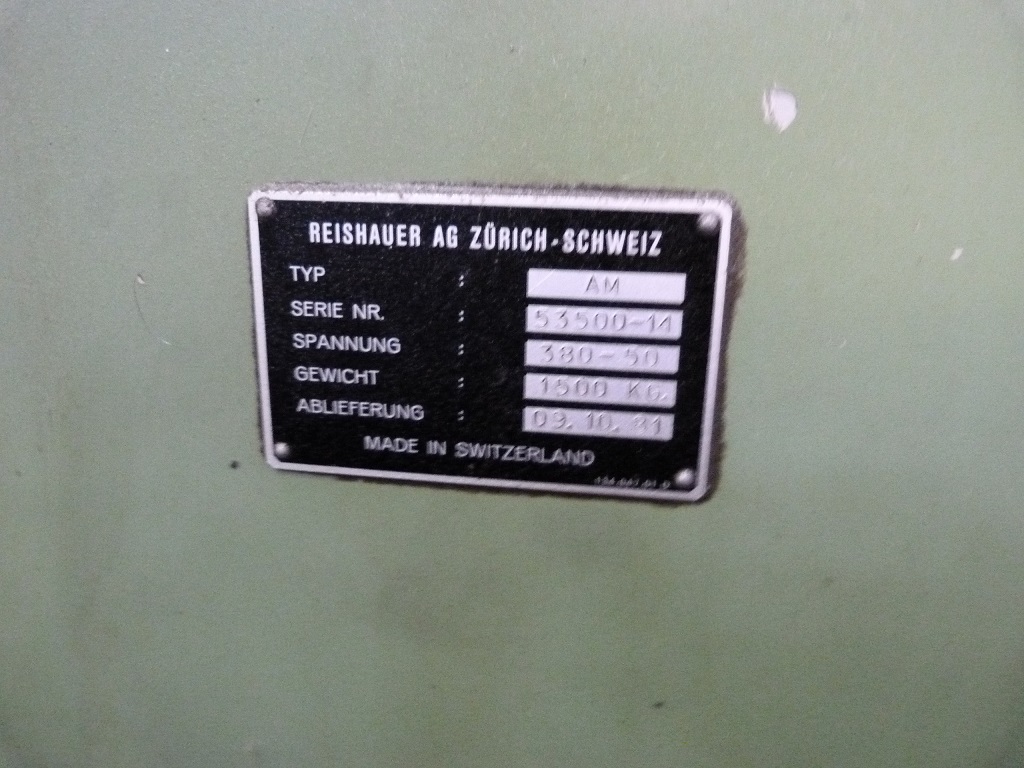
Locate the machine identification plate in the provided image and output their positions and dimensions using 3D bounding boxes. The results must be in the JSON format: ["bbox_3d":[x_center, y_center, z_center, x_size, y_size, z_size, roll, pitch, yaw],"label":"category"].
[{"bbox_3d":[-0.008,-0.009,0.177,0.112,0.070,0.002,3,15,8],"label":"machine identification plate"}]

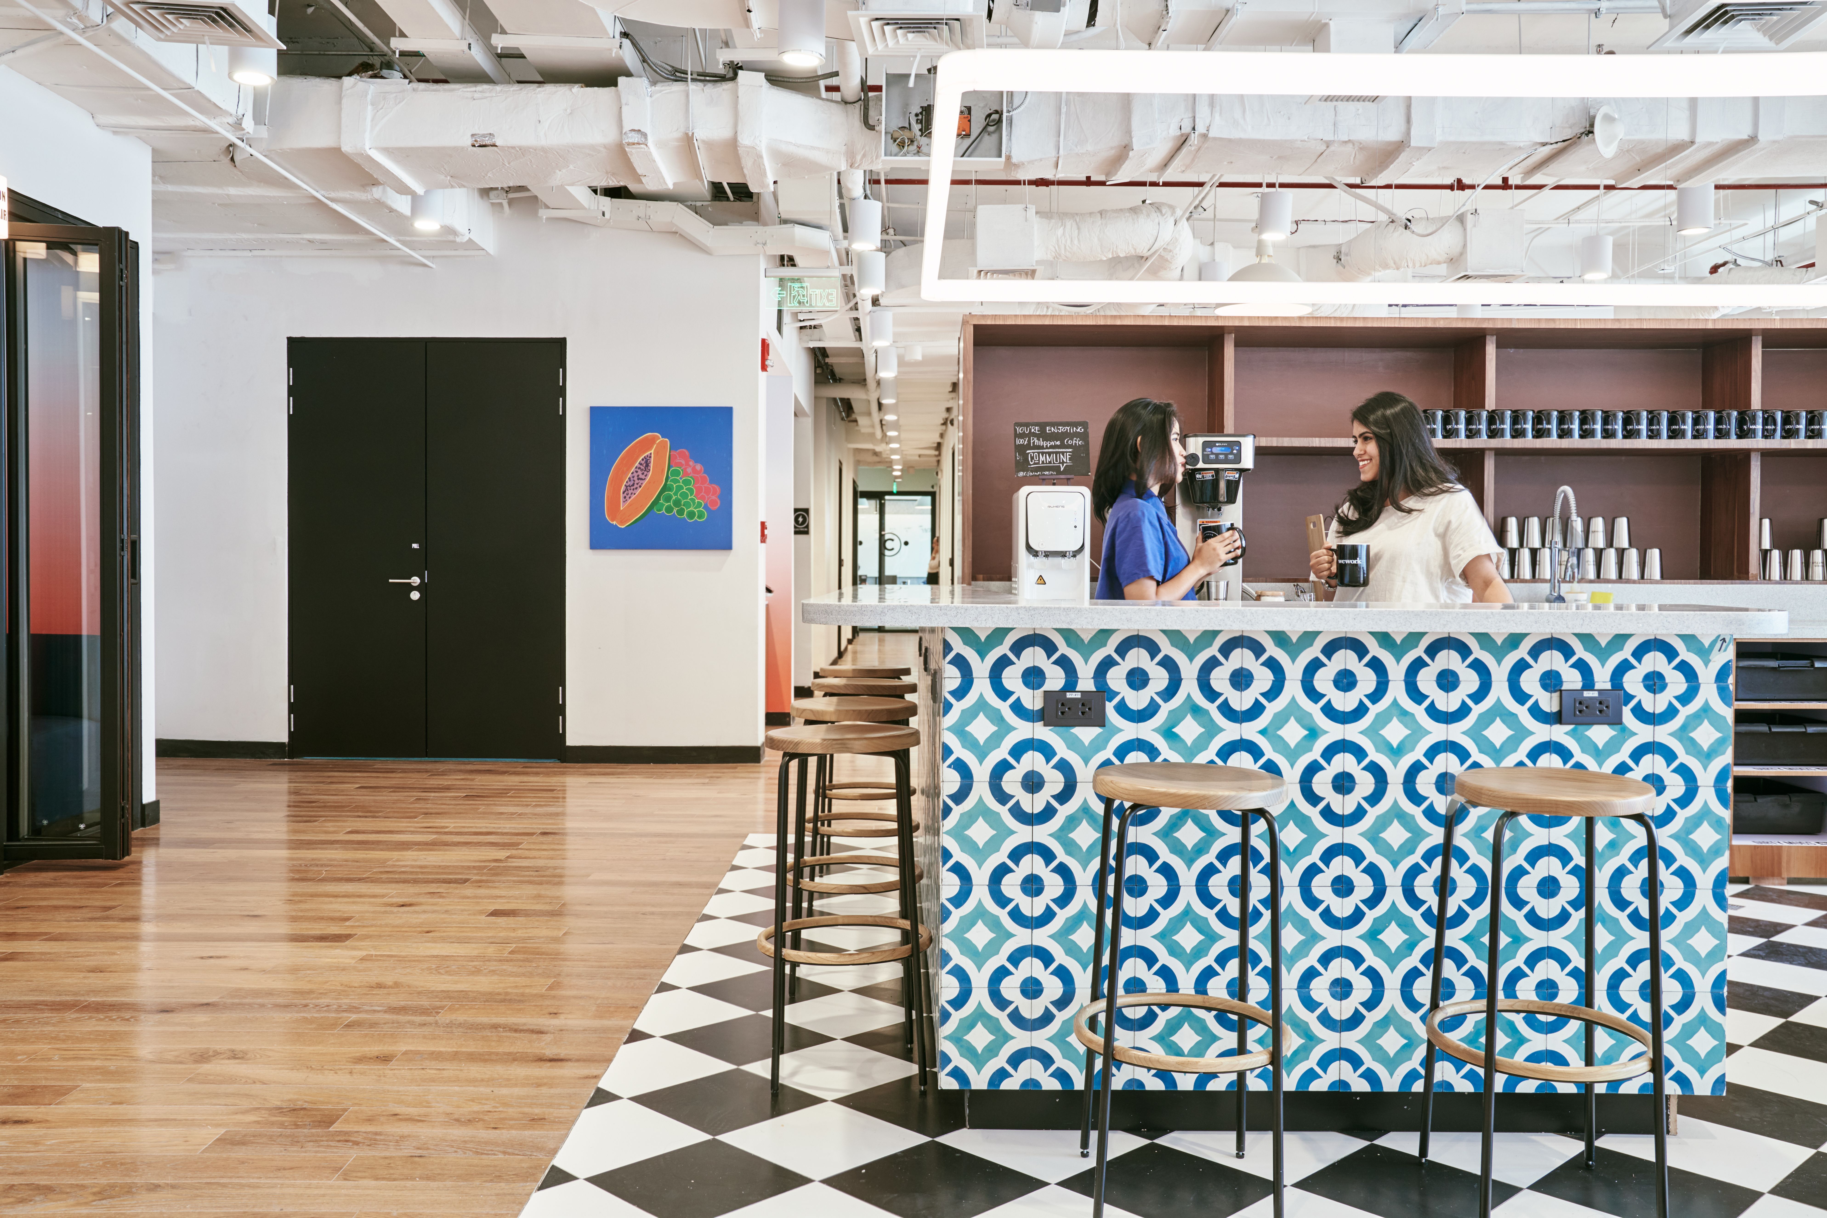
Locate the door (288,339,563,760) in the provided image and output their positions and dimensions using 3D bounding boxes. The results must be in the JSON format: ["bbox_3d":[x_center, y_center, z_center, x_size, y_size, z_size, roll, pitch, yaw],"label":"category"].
[{"bbox_3d":[-2.736,-0.331,8.865,1.564,2.378,0.090,1,1,0],"label":"door"}]

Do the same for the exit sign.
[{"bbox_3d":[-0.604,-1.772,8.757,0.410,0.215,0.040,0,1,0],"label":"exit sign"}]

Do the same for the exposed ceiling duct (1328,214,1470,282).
[{"bbox_3d":[2.683,-1.945,8.557,0.680,0.290,0.520,0,1,0],"label":"exposed ceiling duct"}]

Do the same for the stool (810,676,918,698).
[{"bbox_3d":[-0.162,0.608,5.147,0.390,0.760,0.390,0,1,0],"label":"stool"}]

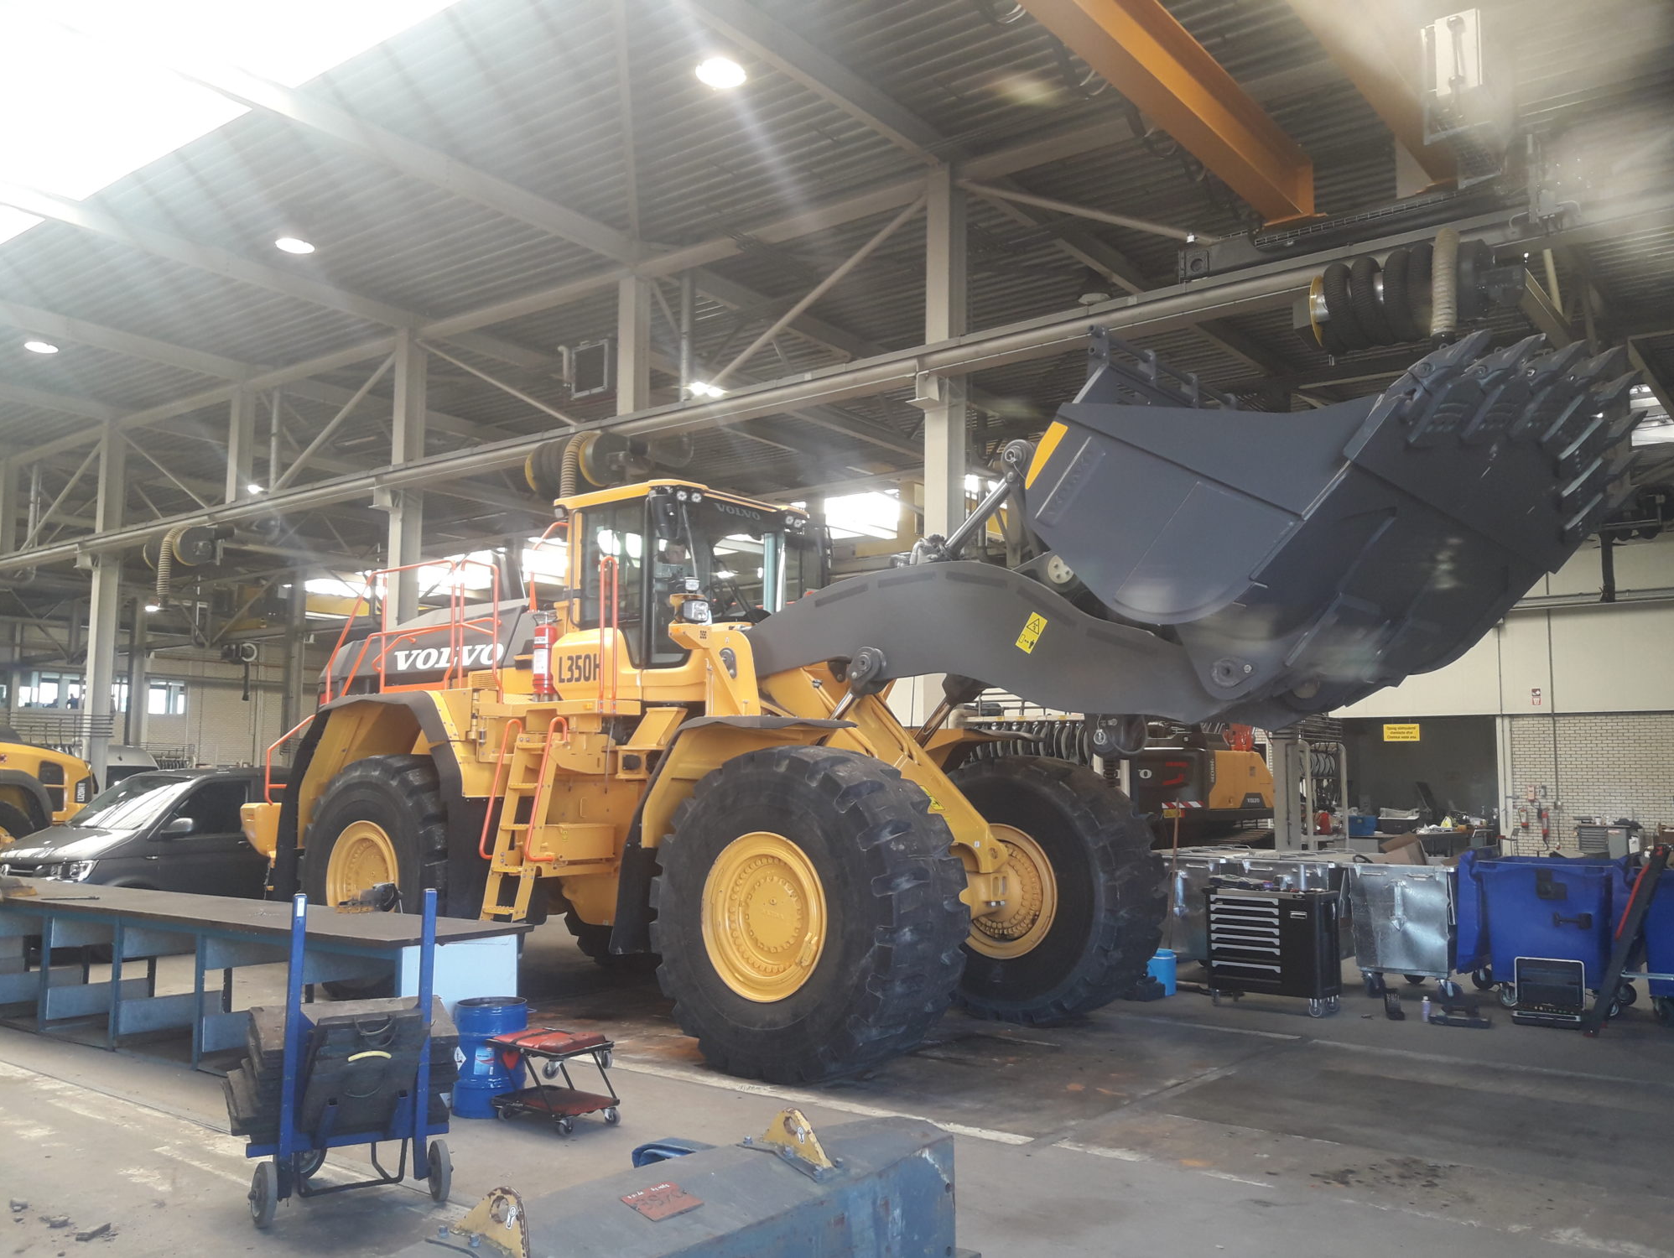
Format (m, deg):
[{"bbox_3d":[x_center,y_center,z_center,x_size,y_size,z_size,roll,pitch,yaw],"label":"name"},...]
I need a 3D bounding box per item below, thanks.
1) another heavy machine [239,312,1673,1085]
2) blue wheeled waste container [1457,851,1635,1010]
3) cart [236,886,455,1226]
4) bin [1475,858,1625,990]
[{"bbox_3d":[-0.354,0.832,10.284,11.400,4.120,3.950,-4,-8,38],"label":"another heavy machine"},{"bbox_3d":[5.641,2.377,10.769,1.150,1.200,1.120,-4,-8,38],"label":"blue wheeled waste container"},{"bbox_3d":[-2.104,1.773,5.868,0.820,1.310,0.850,3,-7,-28],"label":"cart"},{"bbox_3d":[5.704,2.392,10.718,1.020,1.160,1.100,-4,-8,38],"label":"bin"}]

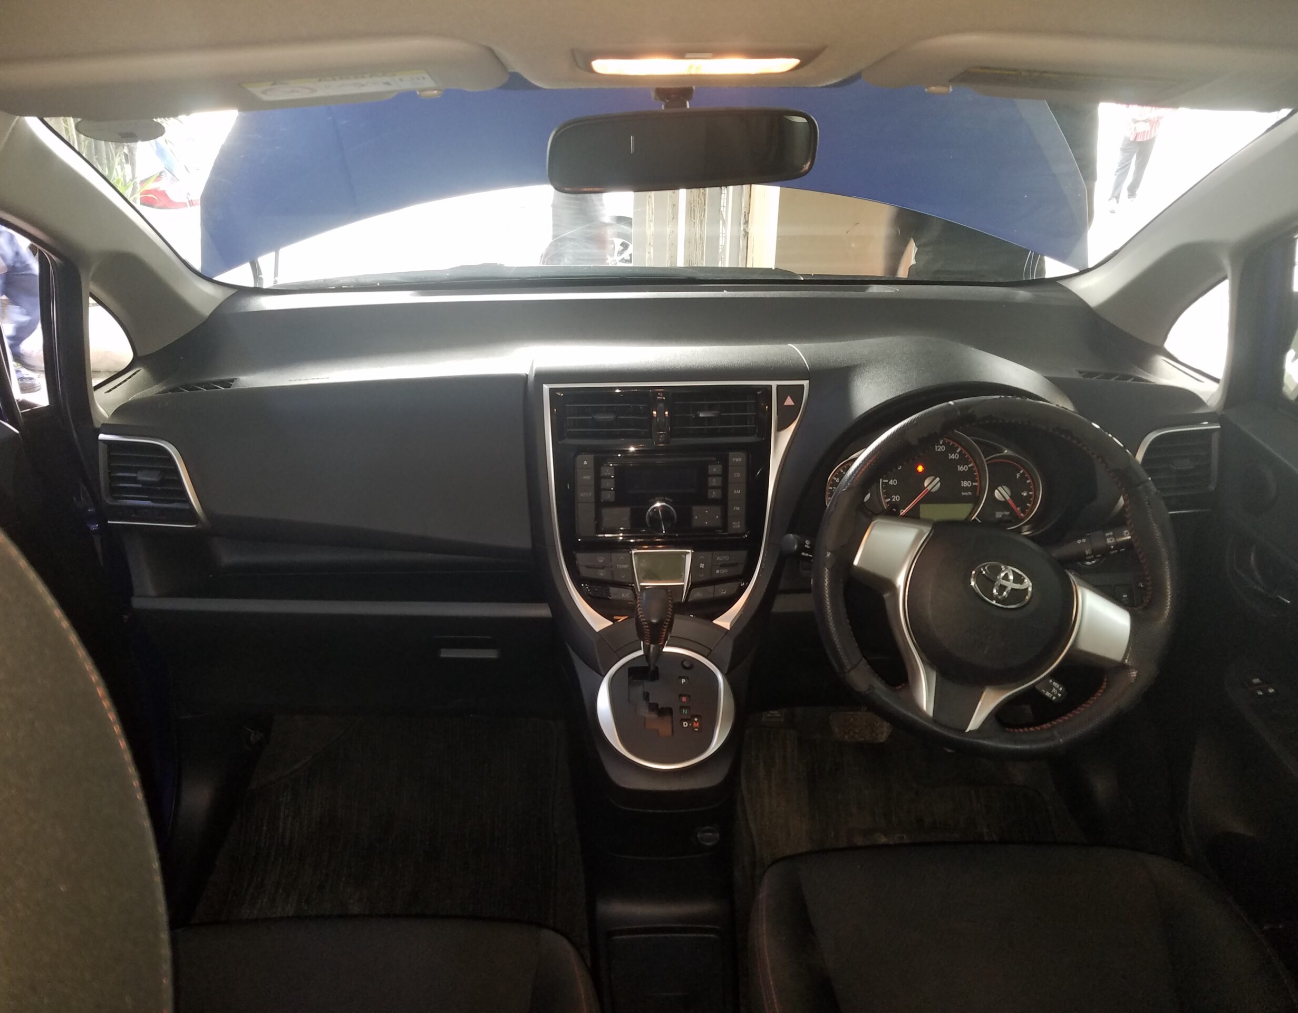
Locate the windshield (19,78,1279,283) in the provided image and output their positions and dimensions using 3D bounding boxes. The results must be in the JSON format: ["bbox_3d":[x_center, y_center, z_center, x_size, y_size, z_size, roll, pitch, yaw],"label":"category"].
[{"bbox_3d":[0.008,-0.367,1.209,1.280,0.140,0.720,0,-1,-1],"label":"windshield"}]

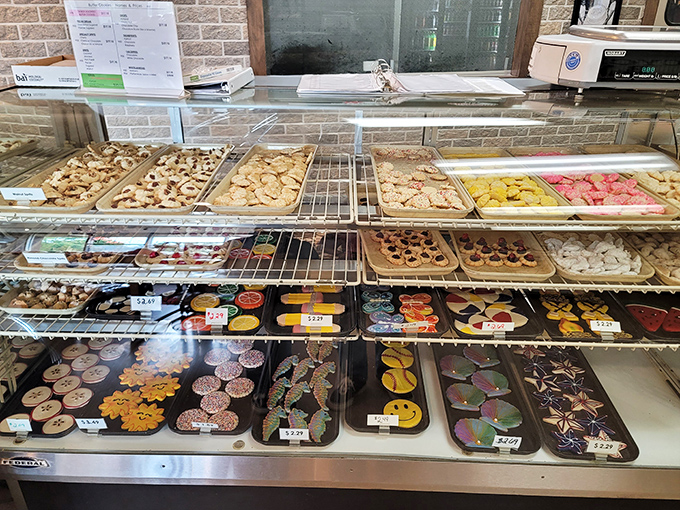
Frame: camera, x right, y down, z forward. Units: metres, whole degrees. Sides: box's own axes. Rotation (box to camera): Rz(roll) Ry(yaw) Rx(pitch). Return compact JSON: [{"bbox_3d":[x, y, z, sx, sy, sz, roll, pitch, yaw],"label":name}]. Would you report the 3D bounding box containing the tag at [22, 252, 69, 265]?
[{"bbox_3d":[-0.702,0.009,1.175,0.101,0.034,0.003,1,40,1],"label":"tag"}]

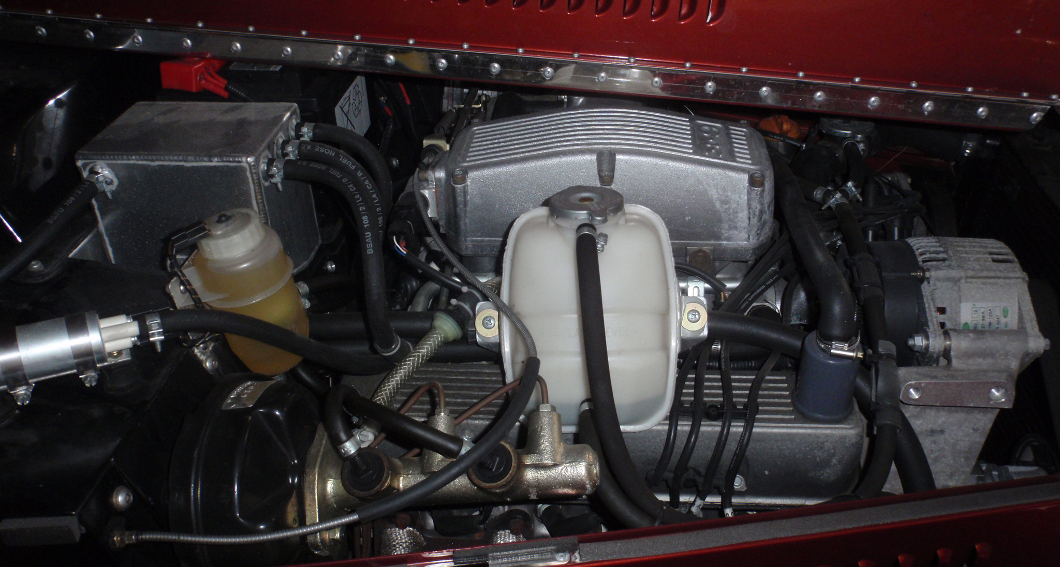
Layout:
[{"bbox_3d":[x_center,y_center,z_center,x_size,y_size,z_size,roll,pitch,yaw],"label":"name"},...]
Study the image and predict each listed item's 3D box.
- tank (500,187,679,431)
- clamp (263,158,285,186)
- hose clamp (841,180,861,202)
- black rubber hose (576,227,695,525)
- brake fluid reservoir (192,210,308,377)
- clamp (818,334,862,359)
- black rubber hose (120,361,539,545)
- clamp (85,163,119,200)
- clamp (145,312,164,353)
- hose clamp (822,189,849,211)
[{"bbox_3d":[0.047,0.029,0.698,0.150,0.207,0.095,0,19,3],"label":"tank"},{"bbox_3d":[-0.221,-0.096,0.745,0.014,0.025,0.023,-6,18,5],"label":"clamp"},{"bbox_3d":[0.323,-0.093,0.860,0.013,0.024,0.023,-30,9,4],"label":"hose clamp"},{"bbox_3d":[0.076,0.068,0.640,0.090,0.222,0.045,0,10,0],"label":"black rubber hose"},{"bbox_3d":[-0.228,0.006,0.700,0.081,0.145,0.081,0,34,6],"label":"brake fluid reservoir"},{"bbox_3d":[0.260,0.049,0.720,0.038,0.014,0.038,2,34,5],"label":"clamp"},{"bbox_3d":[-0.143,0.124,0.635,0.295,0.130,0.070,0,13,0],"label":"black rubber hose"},{"bbox_3d":[-0.357,-0.085,0.715,0.018,0.028,0.024,-17,7,37],"label":"clamp"},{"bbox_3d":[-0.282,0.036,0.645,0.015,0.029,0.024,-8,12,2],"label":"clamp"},{"bbox_3d":[0.307,-0.084,0.860,0.027,0.013,0.023,-43,6,6],"label":"hose clamp"}]

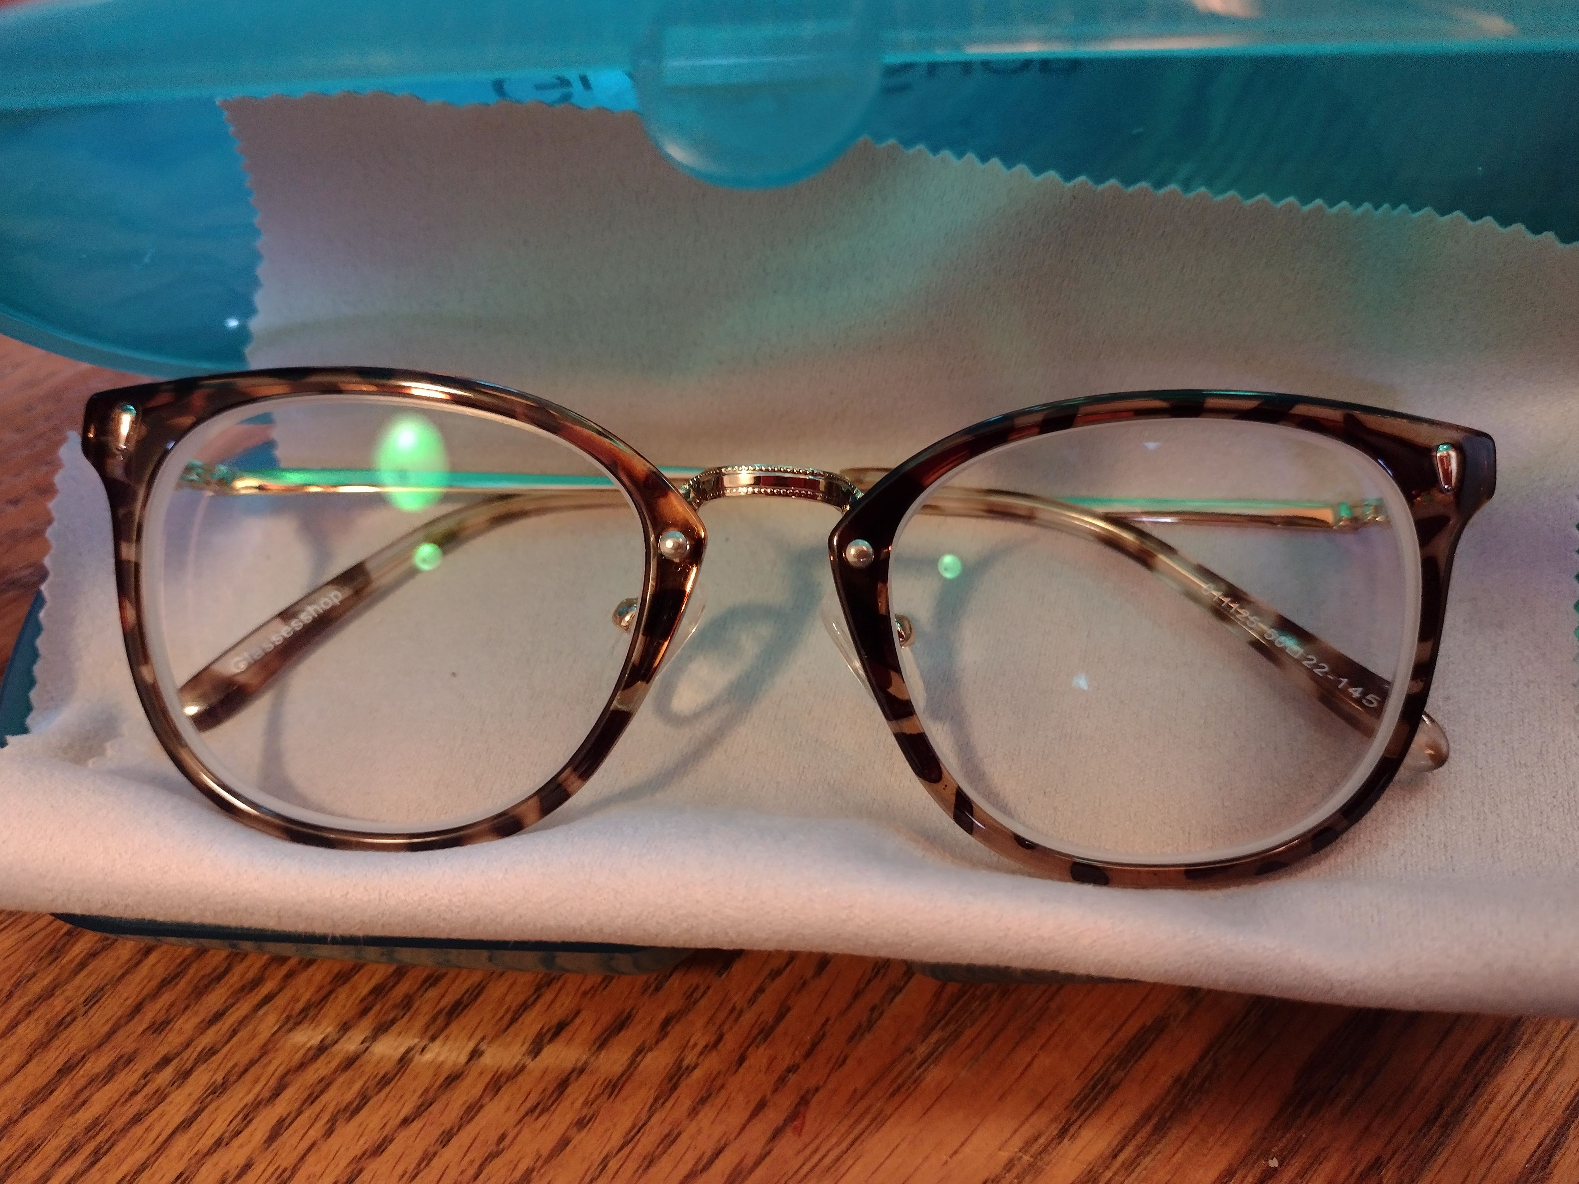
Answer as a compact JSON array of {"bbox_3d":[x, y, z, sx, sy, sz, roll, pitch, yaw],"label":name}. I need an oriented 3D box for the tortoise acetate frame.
[{"bbox_3d":[-0.001,0.004,0.130,0.140,0.031,0.048,2,81,2],"label":"tortoise acetate frame"}]

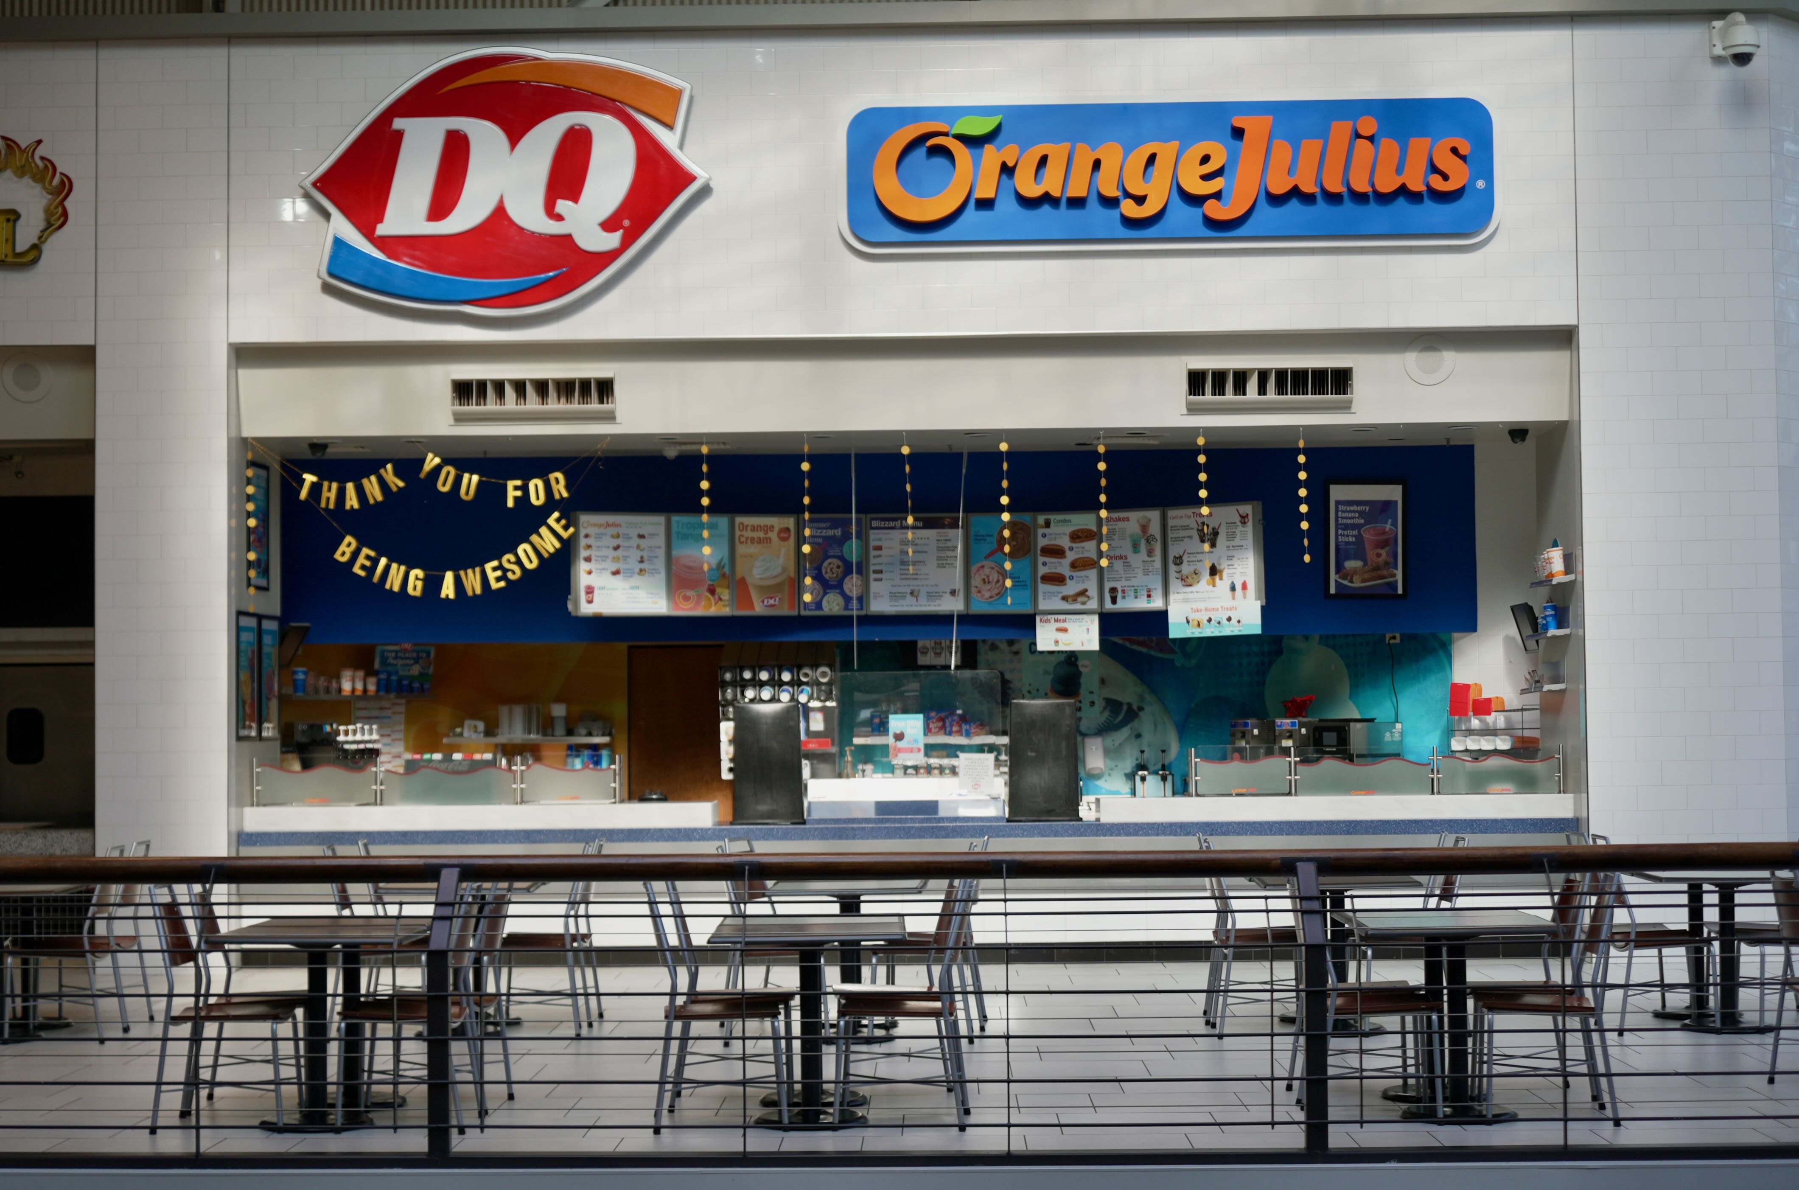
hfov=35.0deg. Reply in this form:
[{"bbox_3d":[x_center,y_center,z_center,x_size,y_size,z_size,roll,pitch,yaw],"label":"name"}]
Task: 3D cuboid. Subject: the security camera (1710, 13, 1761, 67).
[{"bbox_3d":[5.211,-3.434,17.795,0.242,0.353,0.424,-1,-2,1],"label":"security camera"}]

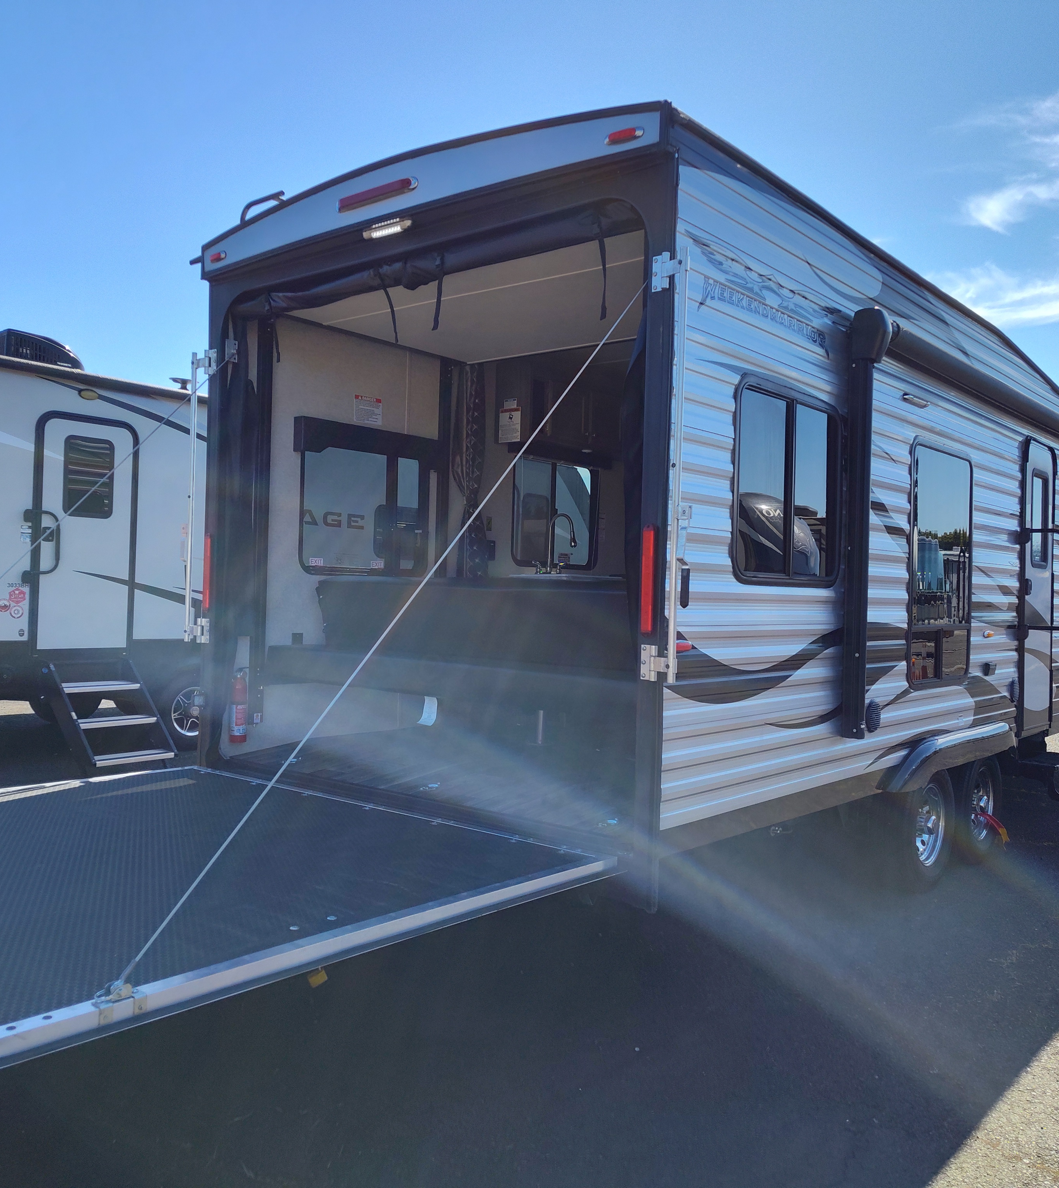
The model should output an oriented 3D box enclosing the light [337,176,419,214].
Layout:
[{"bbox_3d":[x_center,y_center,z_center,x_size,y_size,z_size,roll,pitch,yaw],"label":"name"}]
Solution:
[{"bbox_3d":[-0.596,-1.567,4.139,0.455,0.052,0.042,2,1,39],"label":"light"}]

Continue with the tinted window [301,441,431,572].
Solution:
[{"bbox_3d":[-0.880,-0.450,5.687,0.060,0.710,0.924,2,1,39],"label":"tinted window"}]

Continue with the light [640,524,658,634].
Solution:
[{"bbox_3d":[0.381,-0.044,3.380,0.050,0.357,0.030,2,1,39],"label":"light"}]

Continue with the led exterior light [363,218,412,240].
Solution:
[{"bbox_3d":[-0.558,-1.435,4.145,0.265,0.052,0.045,2,1,39],"label":"led exterior light"}]

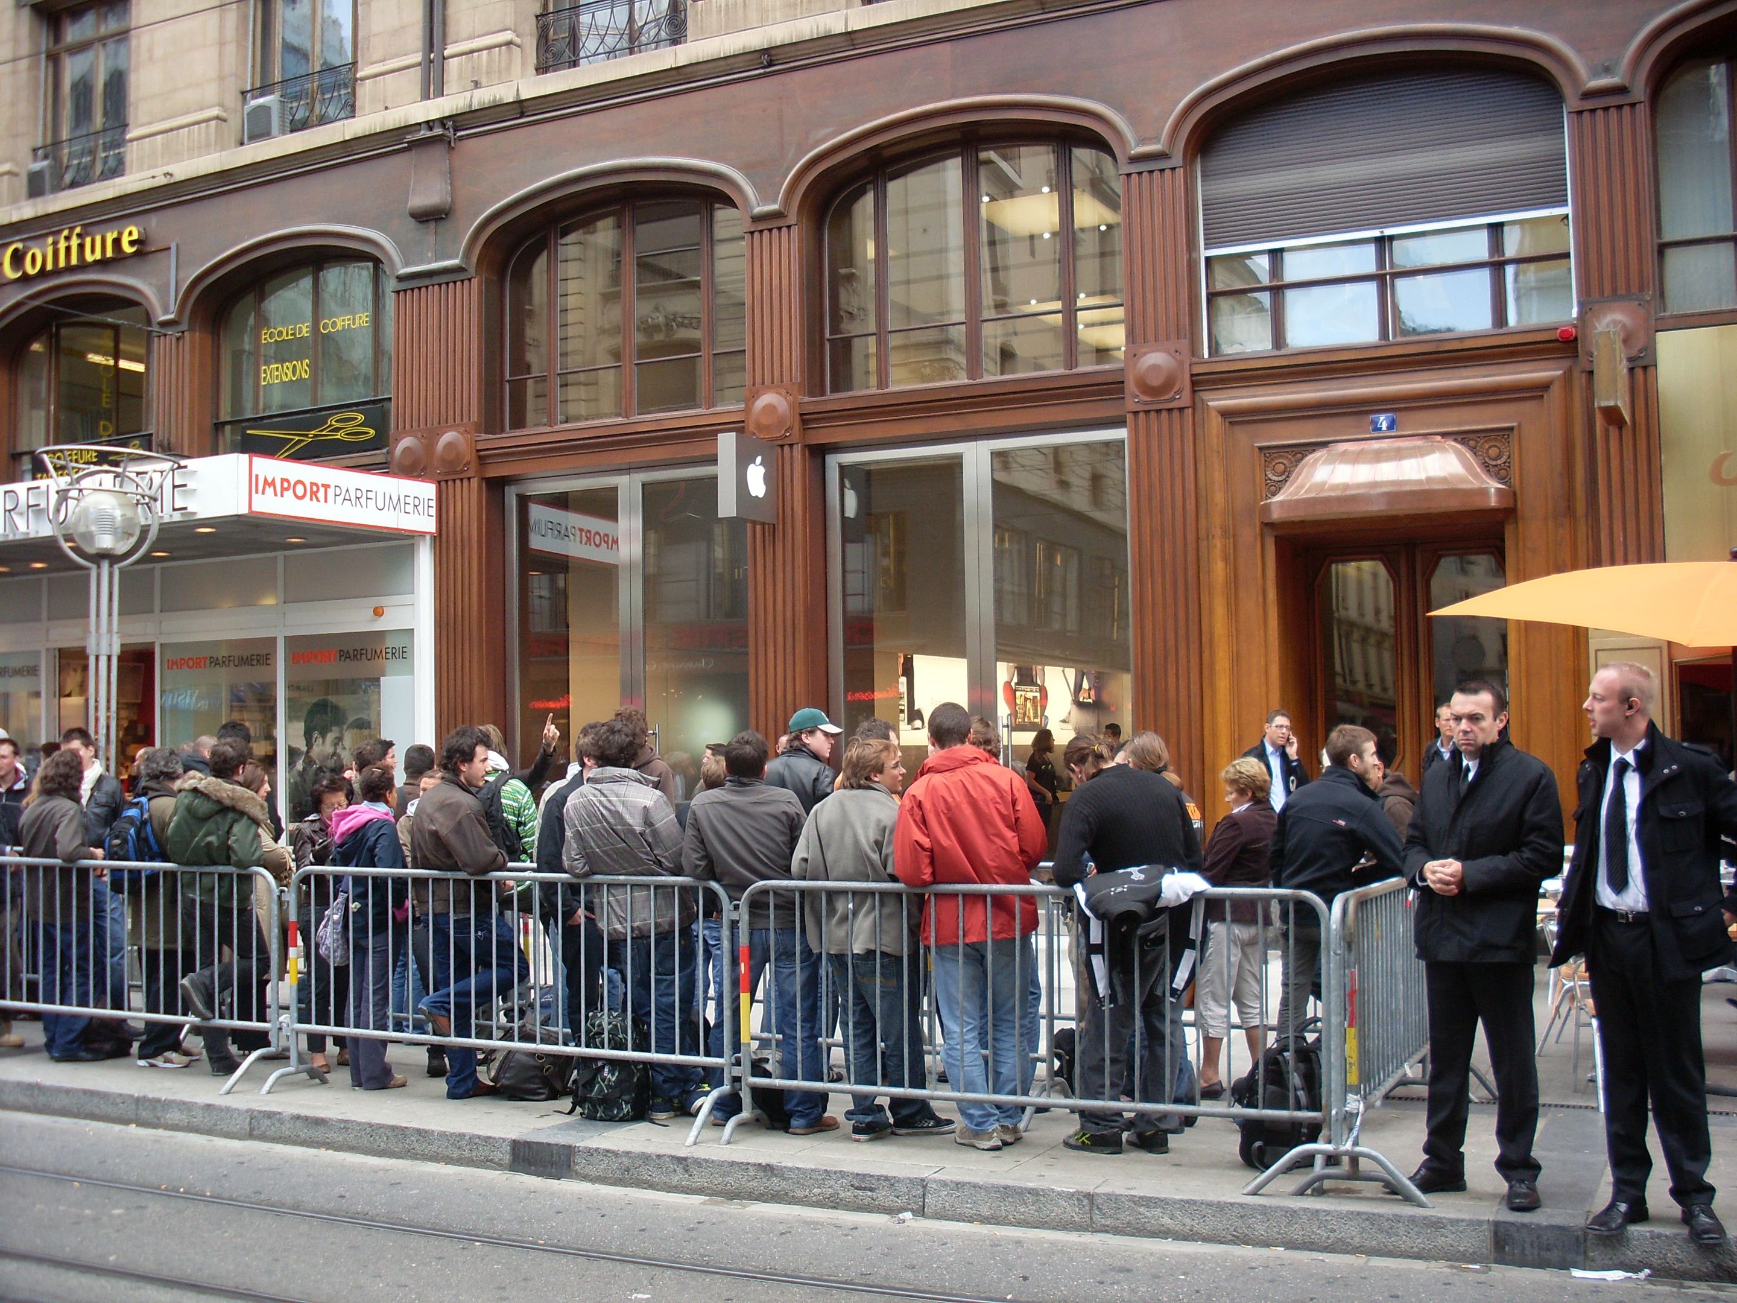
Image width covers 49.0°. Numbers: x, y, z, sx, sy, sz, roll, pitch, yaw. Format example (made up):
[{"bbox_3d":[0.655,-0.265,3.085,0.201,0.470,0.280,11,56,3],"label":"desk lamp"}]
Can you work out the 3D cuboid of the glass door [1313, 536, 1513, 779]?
[{"bbox_3d":[4.525,0.703,15.847,1.720,3.200,0.100,-3,-4,22],"label":"glass door"}]

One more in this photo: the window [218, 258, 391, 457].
[{"bbox_3d":[-5.899,-3.078,20.274,2.900,2.200,0.200,-3,-5,29],"label":"window"}]

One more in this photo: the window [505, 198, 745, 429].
[{"bbox_3d":[-2.322,-3.306,18.439,2.900,2.170,0.200,-3,-5,25],"label":"window"}]

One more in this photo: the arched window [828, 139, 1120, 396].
[{"bbox_3d":[0.930,-3.462,16.969,2.900,2.170,0.200,-3,-5,23],"label":"arched window"}]

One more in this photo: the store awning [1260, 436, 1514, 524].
[{"bbox_3d":[4.027,-1.369,14.836,1.890,0.690,0.500,-3,-4,22],"label":"store awning"}]

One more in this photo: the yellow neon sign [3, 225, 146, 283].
[{"bbox_3d":[-8.958,-4.527,21.498,2.300,0.450,0.130,-3,-5,29],"label":"yellow neon sign"}]

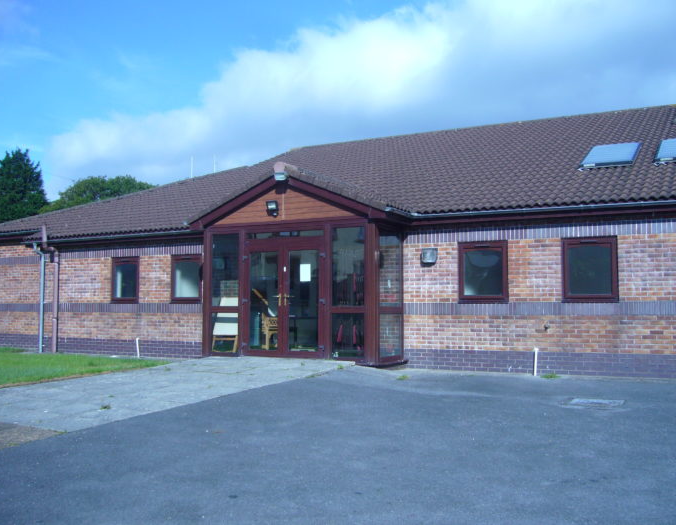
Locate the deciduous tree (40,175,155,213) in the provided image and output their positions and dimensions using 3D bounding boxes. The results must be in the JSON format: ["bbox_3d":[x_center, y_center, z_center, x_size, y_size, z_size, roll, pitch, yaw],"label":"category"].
[{"bbox_3d":[-13.364,-0.582,39.715,7.800,8.800,7.500,-2,-4,24],"label":"deciduous tree"}]

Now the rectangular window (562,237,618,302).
[{"bbox_3d":[4.187,0.132,11.768,0.890,1.090,0.100,-2,-4,24],"label":"rectangular window"}]

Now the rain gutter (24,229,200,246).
[{"bbox_3d":[-5.144,-0.538,15.434,4.870,0.110,0.130,-2,-4,24],"label":"rain gutter"}]

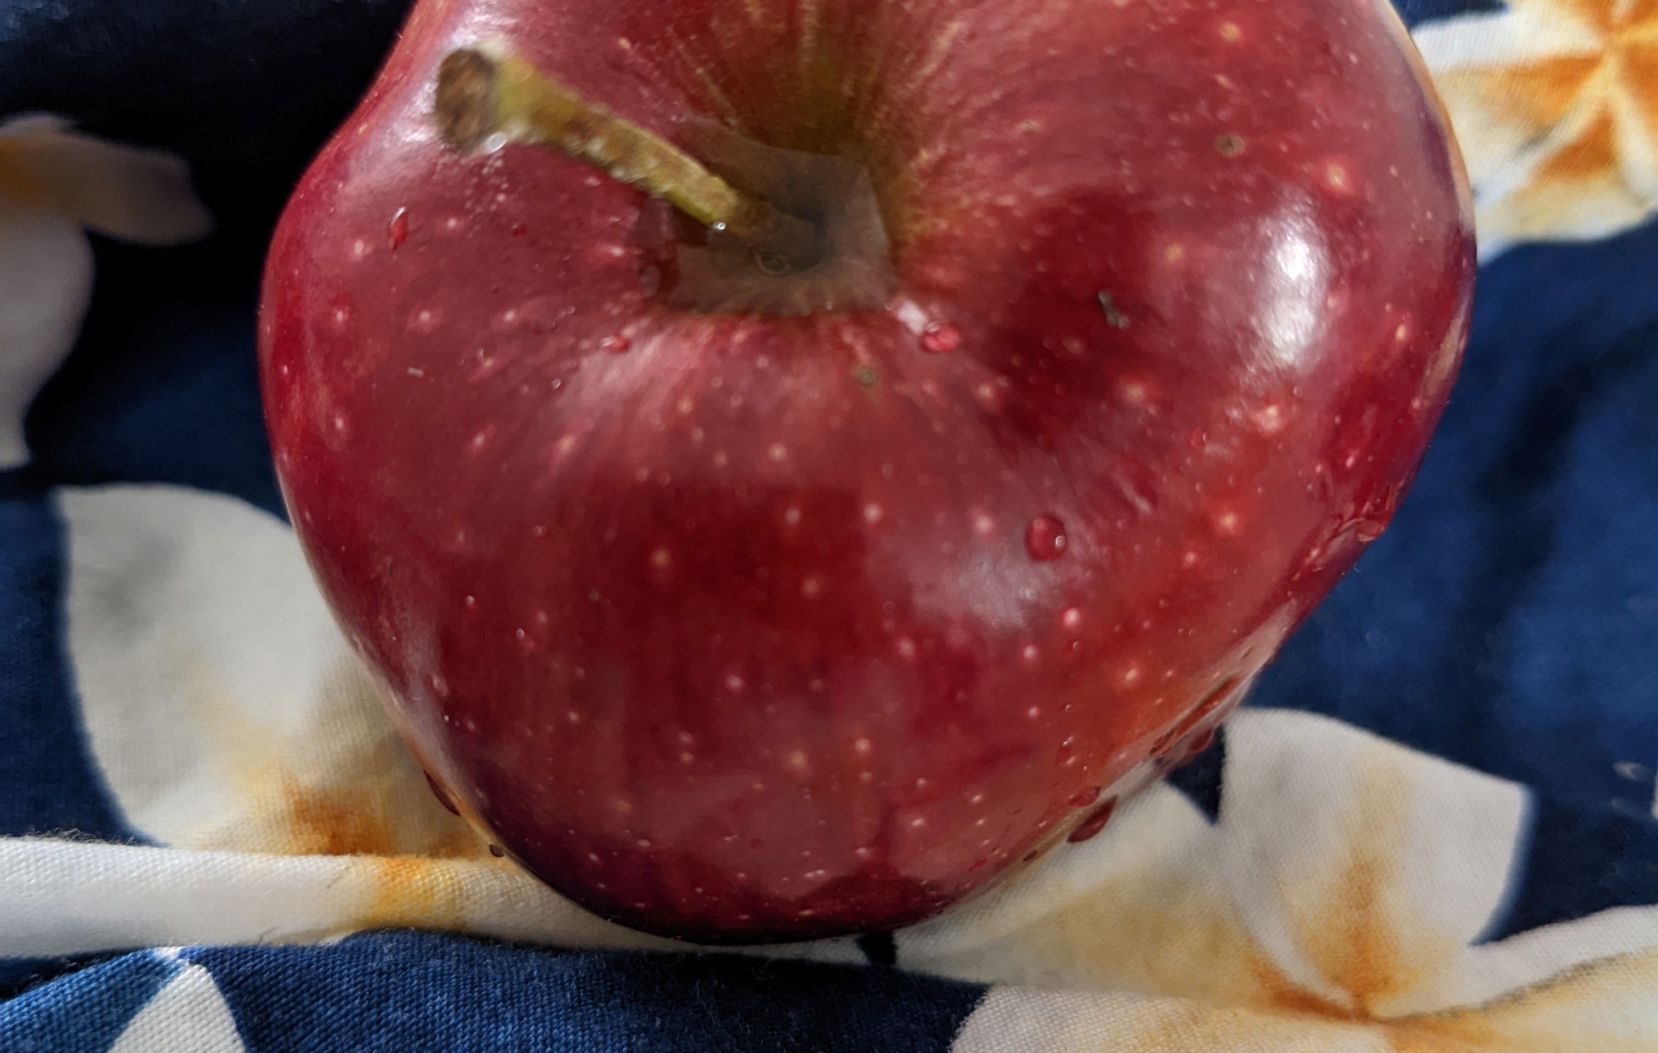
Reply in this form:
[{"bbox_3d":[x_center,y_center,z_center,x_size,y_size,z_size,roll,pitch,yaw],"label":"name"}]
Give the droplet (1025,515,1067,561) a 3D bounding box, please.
[{"bbox_3d":[0.011,0.001,0.090,0.002,0.003,0.002,-5,19,-17],"label":"droplet"}]

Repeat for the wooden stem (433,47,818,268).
[{"bbox_3d":[-0.011,-0.020,0.101,0.026,0.005,0.005,16,49,-42],"label":"wooden stem"}]

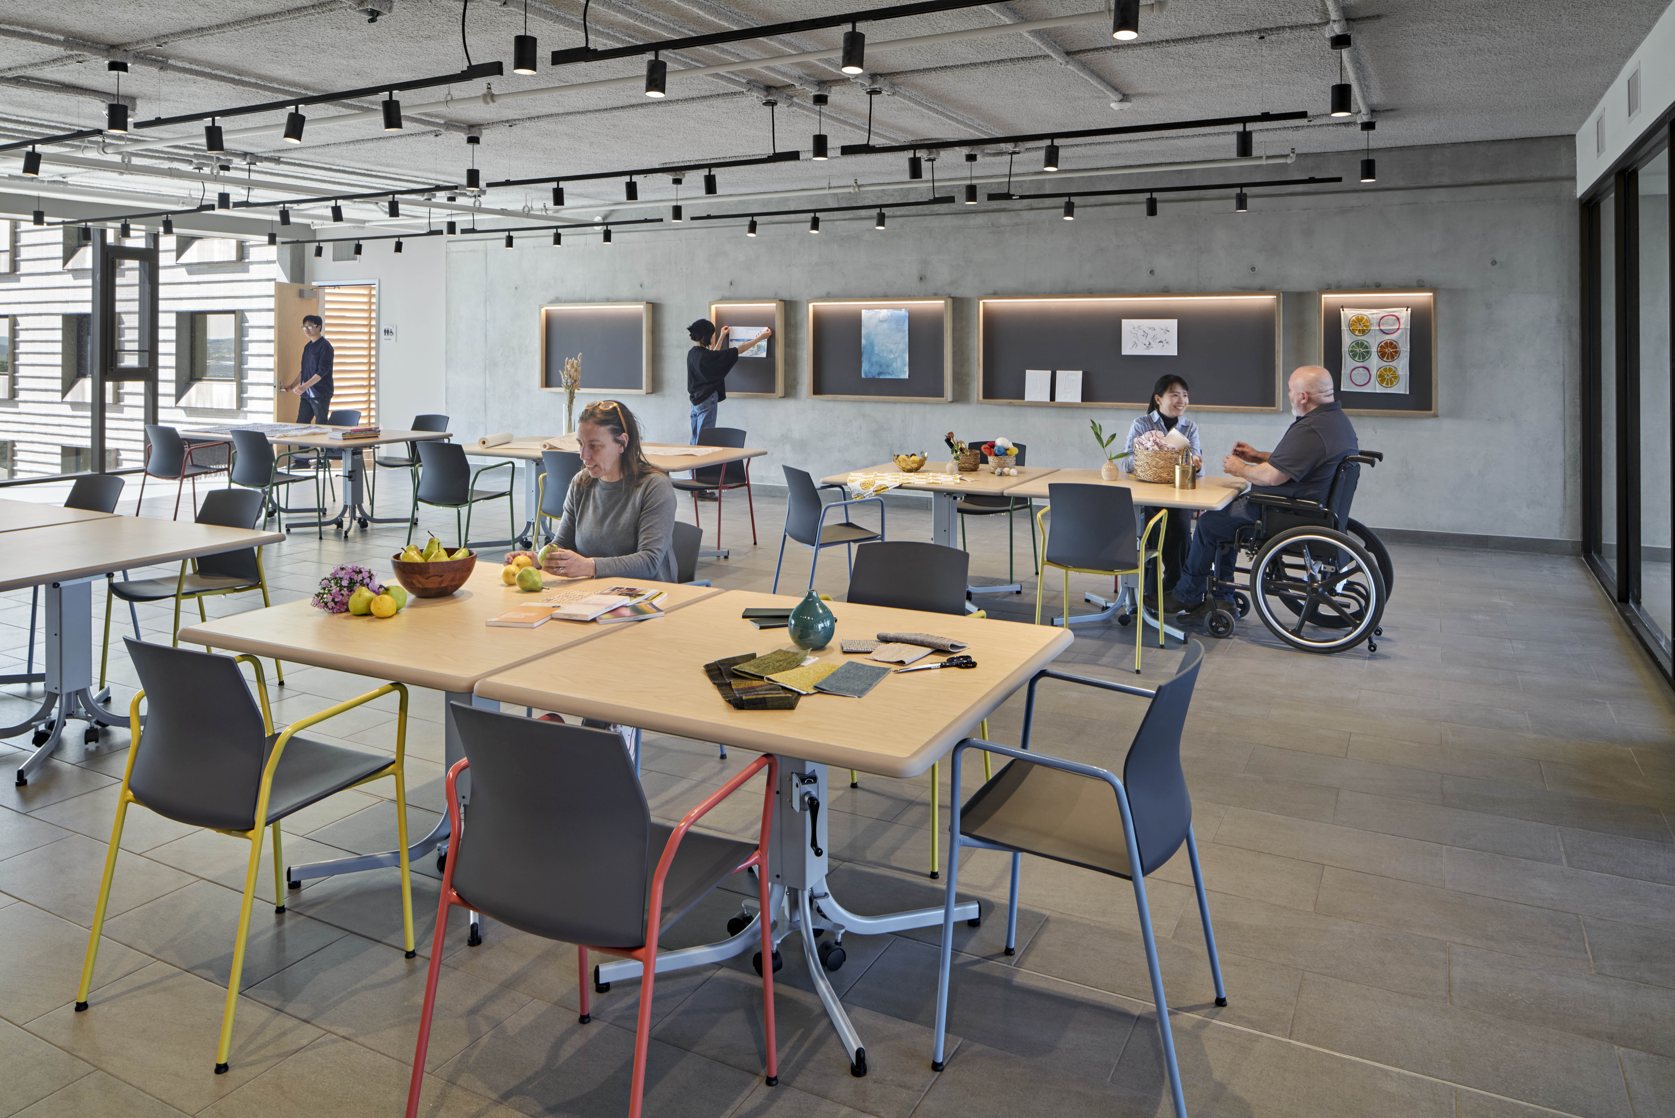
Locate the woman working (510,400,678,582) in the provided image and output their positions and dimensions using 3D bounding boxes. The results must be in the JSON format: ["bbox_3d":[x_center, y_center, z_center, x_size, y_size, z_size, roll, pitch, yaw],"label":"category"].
[{"bbox_3d":[-0.791,0.101,3.859,0.566,1.306,0.663,6,11,32],"label":"woman working"}]

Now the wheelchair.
[{"bbox_3d":[2.310,-0.078,5.650,0.960,0.930,0.640,5,11,27],"label":"wheelchair"}]

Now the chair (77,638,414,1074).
[{"bbox_3d":[-1.375,0.580,2.632,0.536,0.829,0.536,5,10,26],"label":"chair"}]

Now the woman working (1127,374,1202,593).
[{"bbox_3d":[1.893,-0.431,6.569,0.488,1.306,0.644,2,9,12],"label":"woman working"}]

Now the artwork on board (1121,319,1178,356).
[{"bbox_3d":[2.488,-1.766,8.893,0.435,0.284,0.010,5,11,27],"label":"artwork on board"}]

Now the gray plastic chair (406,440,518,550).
[{"bbox_3d":[-2.468,-0.358,7.329,0.560,0.830,0.540,5,11,25],"label":"gray plastic chair"}]

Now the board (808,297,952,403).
[{"bbox_3d":[0.361,-1.868,9.973,1.389,0.915,0.100,5,11,27],"label":"board"}]

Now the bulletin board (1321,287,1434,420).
[{"bbox_3d":[4.002,-1.537,8.302,0.770,0.921,0.107,5,10,26],"label":"bulletin board"}]

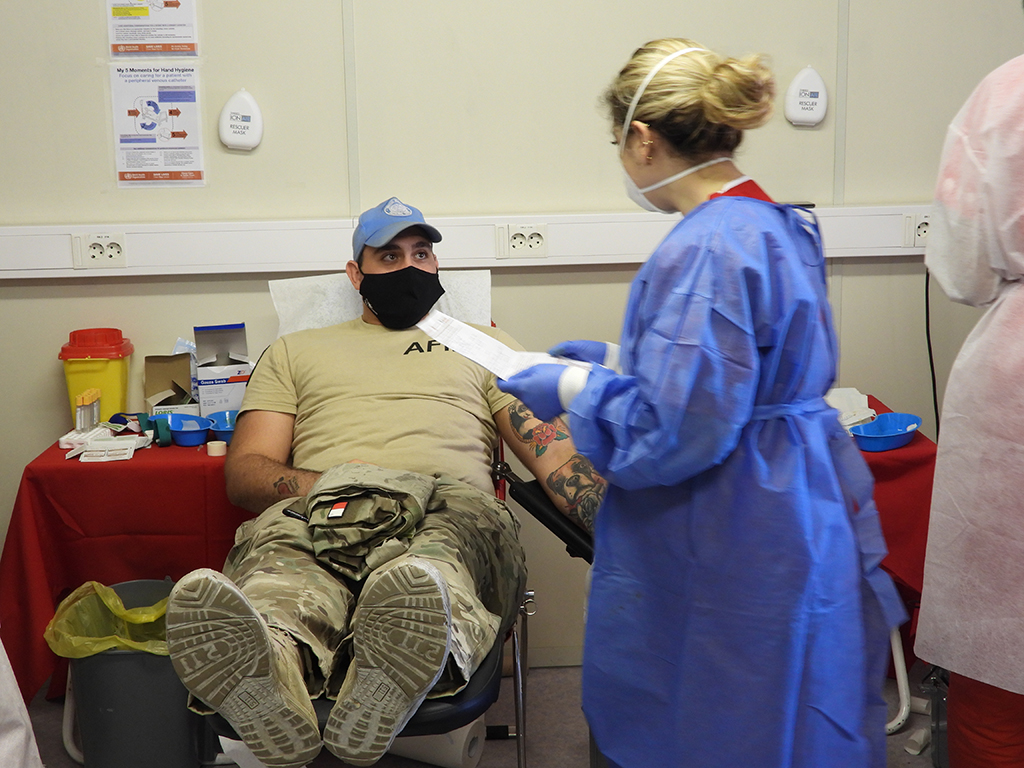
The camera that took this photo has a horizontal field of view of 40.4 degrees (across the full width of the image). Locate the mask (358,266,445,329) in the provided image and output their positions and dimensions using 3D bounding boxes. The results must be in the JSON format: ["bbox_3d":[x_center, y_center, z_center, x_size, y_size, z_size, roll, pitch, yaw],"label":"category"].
[{"bbox_3d":[-0.222,-0.181,2.841,0.158,0.130,0.115,-5,1,-22],"label":"mask"}]

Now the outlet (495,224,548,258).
[{"bbox_3d":[0.025,-0.349,3.408,0.128,0.083,0.015,-2,11,-5],"label":"outlet"}]

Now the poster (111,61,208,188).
[{"bbox_3d":[-0.849,-0.621,3.341,0.209,0.296,0.004,-2,11,-5],"label":"poster"}]

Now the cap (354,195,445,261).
[{"bbox_3d":[-0.239,-0.333,2.875,0.174,0.127,0.260,-5,-4,-22],"label":"cap"}]

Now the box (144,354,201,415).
[{"bbox_3d":[-0.787,0.025,3.240,0.105,0.173,0.078,-5,11,-22],"label":"box"}]

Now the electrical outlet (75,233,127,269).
[{"bbox_3d":[-0.985,-0.316,3.318,0.128,0.083,0.015,-2,11,-5],"label":"electrical outlet"}]

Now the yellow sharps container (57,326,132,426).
[{"bbox_3d":[-0.985,-0.016,3.315,0.154,0.232,0.146,-2,11,-5],"label":"yellow sharps container"}]

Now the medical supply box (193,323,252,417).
[{"bbox_3d":[-0.681,-0.016,3.270,0.117,0.238,0.095,-5,11,-19],"label":"medical supply box"}]

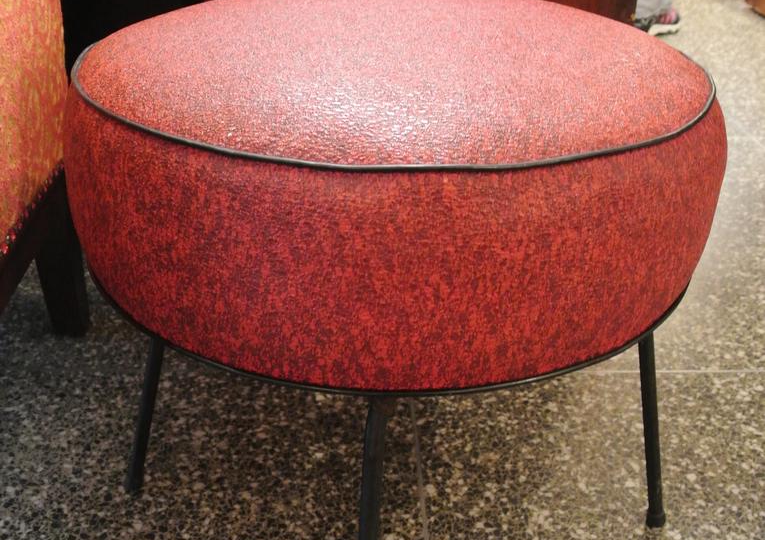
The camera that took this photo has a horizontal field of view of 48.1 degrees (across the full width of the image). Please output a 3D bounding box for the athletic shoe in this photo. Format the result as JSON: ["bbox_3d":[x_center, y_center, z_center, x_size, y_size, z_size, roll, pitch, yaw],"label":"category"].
[{"bbox_3d":[0.855,-0.818,2.807,0.275,0.100,0.100,-8,28,-18],"label":"athletic shoe"}]

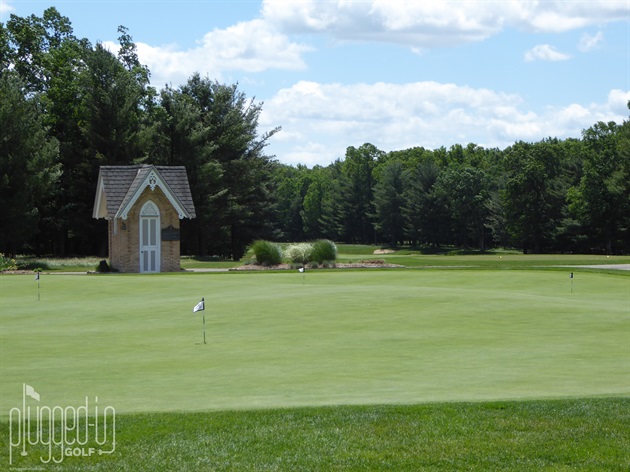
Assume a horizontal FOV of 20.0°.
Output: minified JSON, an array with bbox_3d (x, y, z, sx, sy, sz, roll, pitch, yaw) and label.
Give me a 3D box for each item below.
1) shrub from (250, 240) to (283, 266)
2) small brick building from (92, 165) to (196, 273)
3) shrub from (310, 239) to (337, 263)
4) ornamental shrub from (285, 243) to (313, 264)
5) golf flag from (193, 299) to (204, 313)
[{"bbox_3d":[-2.450,0.842,91.000,1.580,1.240,1.500,0,0,0],"label":"shrub"},{"bbox_3d":[-7.260,-0.720,75.300,3.680,4.550,3.600,0,0,-17],"label":"small brick building"},{"bbox_3d":[0.434,0.766,91.000,1.350,1.270,1.350,0,0,0],"label":"shrub"},{"bbox_3d":[-0.794,0.896,91.300,1.450,1.130,1.400,0,0,0],"label":"ornamental shrub"},{"bbox_3d":[-1.776,1.064,27.300,0.180,0.220,0.040,0,0,0],"label":"golf flag"}]

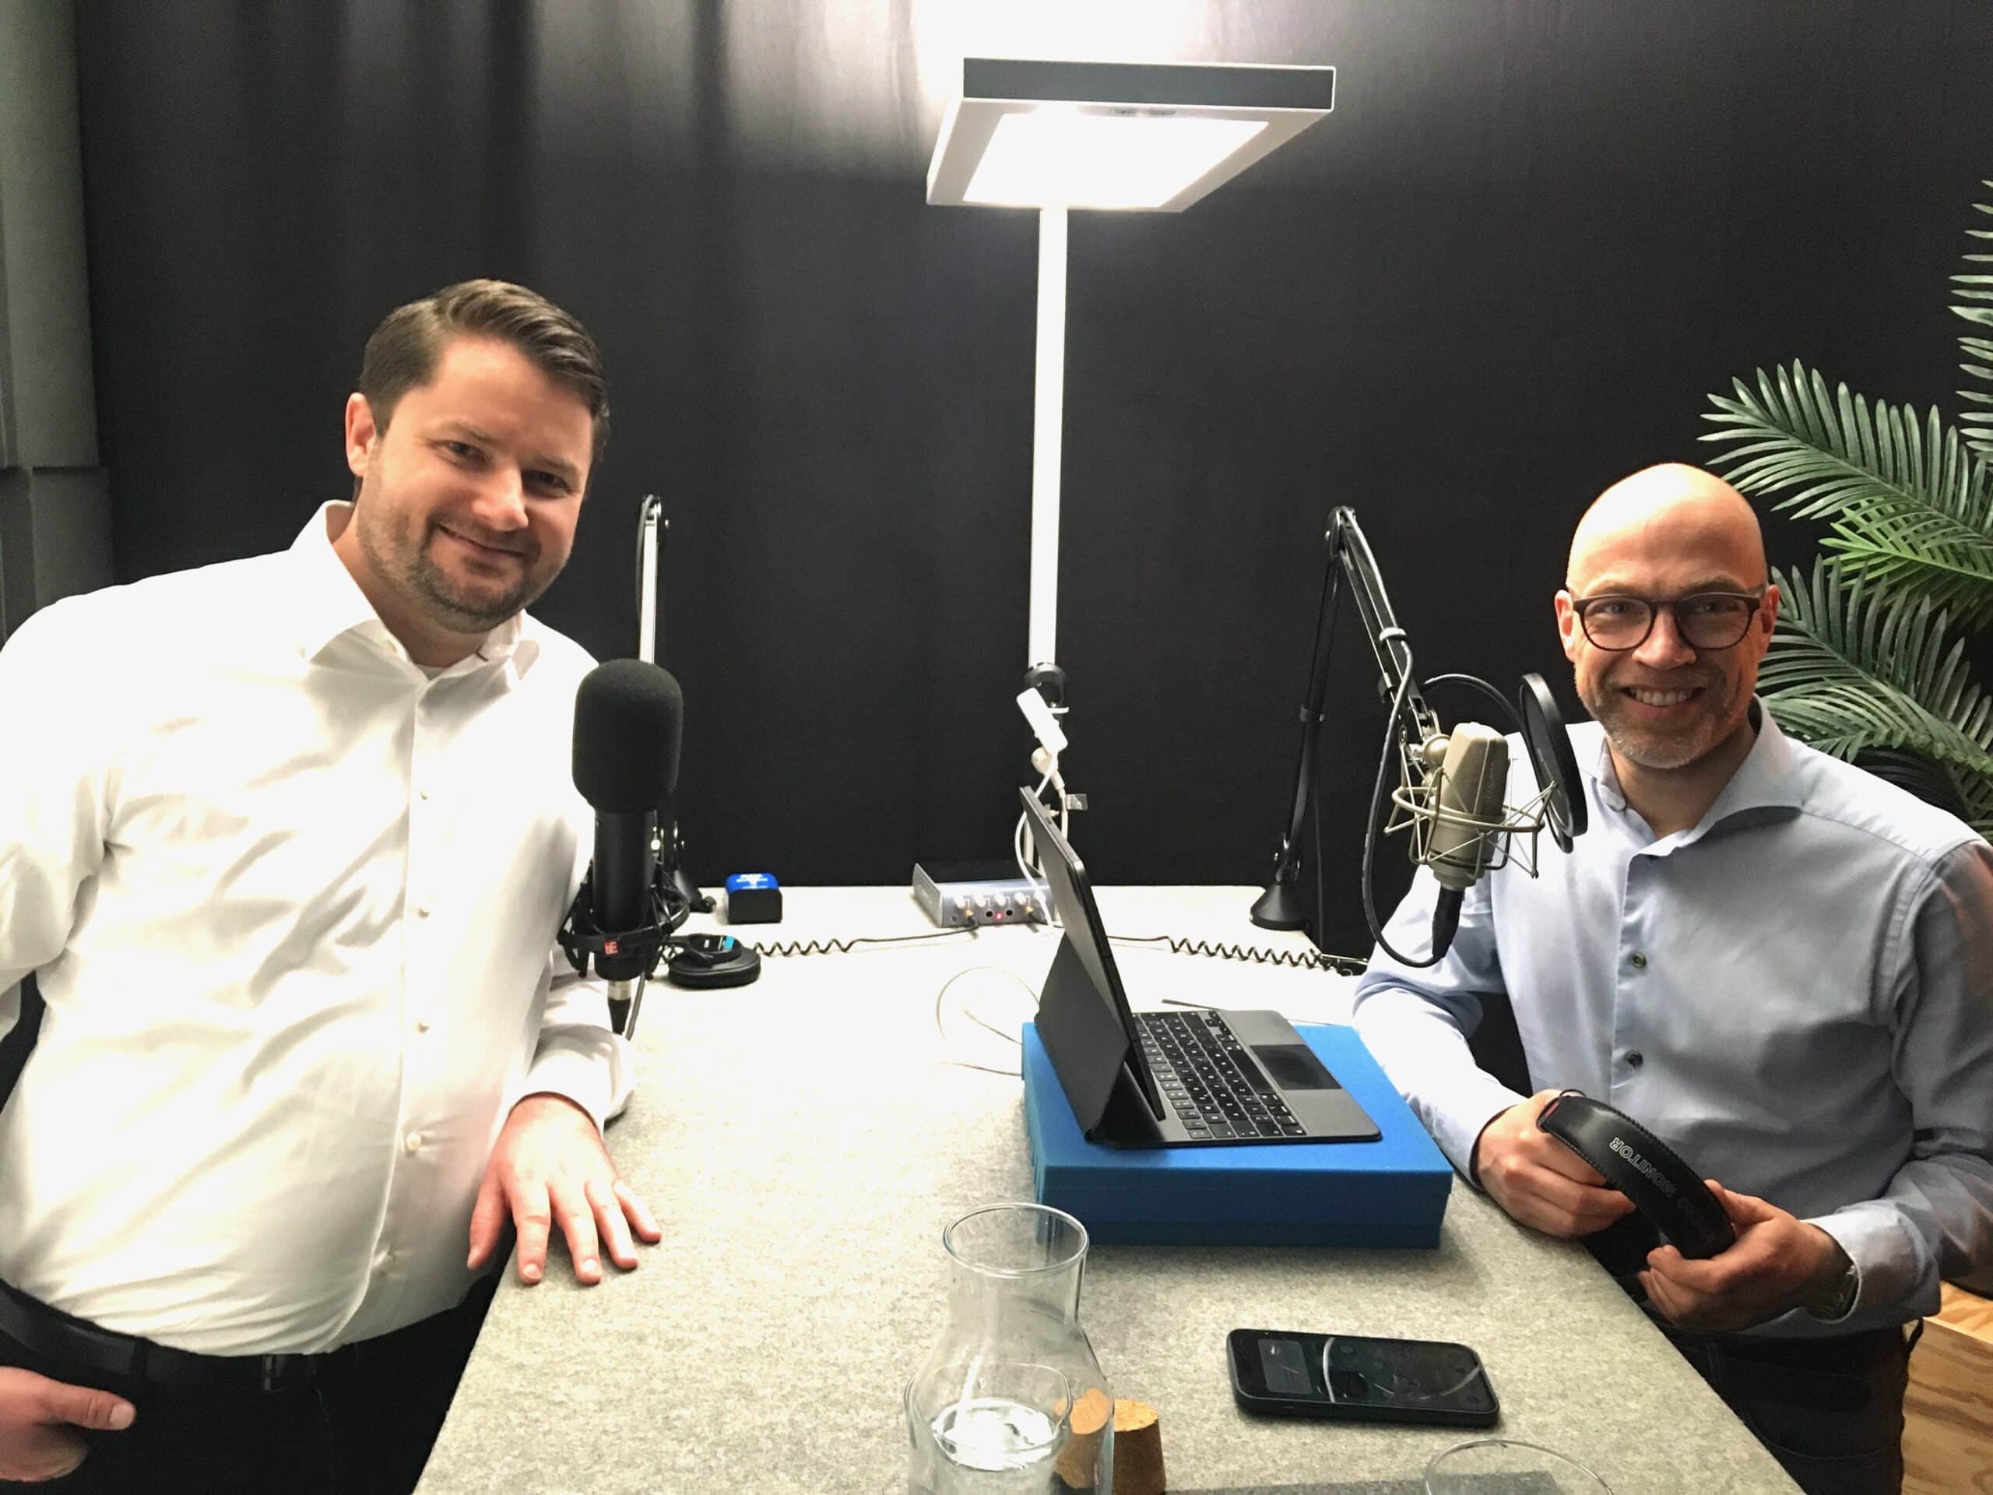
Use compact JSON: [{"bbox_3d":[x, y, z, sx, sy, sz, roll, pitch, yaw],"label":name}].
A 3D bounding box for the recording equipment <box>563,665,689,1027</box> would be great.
[{"bbox_3d":[-0.321,0.086,1.445,0.106,0.313,0.112,4,12,-1],"label":"recording equipment"}]

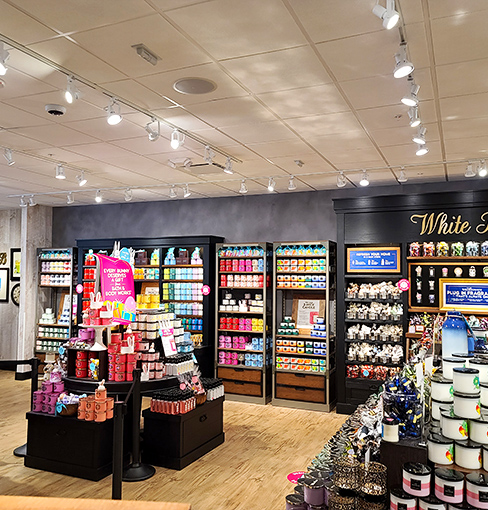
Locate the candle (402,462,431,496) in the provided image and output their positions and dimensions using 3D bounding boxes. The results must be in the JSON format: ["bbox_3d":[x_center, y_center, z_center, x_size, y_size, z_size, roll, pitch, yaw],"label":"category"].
[{"bbox_3d":[0.663,0.860,1.880,0.103,0.090,0.103,-1,-3,23],"label":"candle"}]

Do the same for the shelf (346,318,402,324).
[{"bbox_3d":[1.847,0.928,6.938,0.760,0.045,0.360,-1,-3,24],"label":"shelf"}]

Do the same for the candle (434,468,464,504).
[{"bbox_3d":[0.771,0.867,1.842,0.103,0.090,0.103,-1,-3,23],"label":"candle"}]

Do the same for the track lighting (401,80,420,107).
[{"bbox_3d":[1.085,-1.047,3.190,0.120,0.165,0.110,0,-3,7],"label":"track lighting"}]

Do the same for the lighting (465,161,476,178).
[{"bbox_3d":[2.533,-0.955,5.487,0.125,0.185,0.130,-1,-3,24],"label":"lighting"}]

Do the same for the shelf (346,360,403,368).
[{"bbox_3d":[1.784,1.450,6.652,0.743,0.045,0.360,-1,-3,24],"label":"shelf"}]

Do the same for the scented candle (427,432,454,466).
[{"bbox_3d":[0.808,0.796,2.012,0.102,0.089,0.102,2,-3,-38],"label":"scented candle"}]

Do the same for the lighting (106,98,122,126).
[{"bbox_3d":[-0.930,-1.028,3.535,0.125,0.195,0.115,-2,-3,40],"label":"lighting"}]

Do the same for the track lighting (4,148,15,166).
[{"bbox_3d":[-2.408,-0.995,5.046,0.135,0.175,0.108,1,-3,-24],"label":"track lighting"}]

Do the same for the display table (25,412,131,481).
[{"bbox_3d":[-1.622,1.786,4.806,0.872,0.533,0.460,-1,-3,24],"label":"display table"}]

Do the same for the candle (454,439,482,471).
[{"bbox_3d":[0.913,0.809,1.996,0.103,0.090,0.103,2,-3,-25],"label":"candle"}]

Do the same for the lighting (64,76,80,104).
[{"bbox_3d":[-1.102,-1.058,3.160,0.100,0.185,0.120,-2,-3,44],"label":"lighting"}]

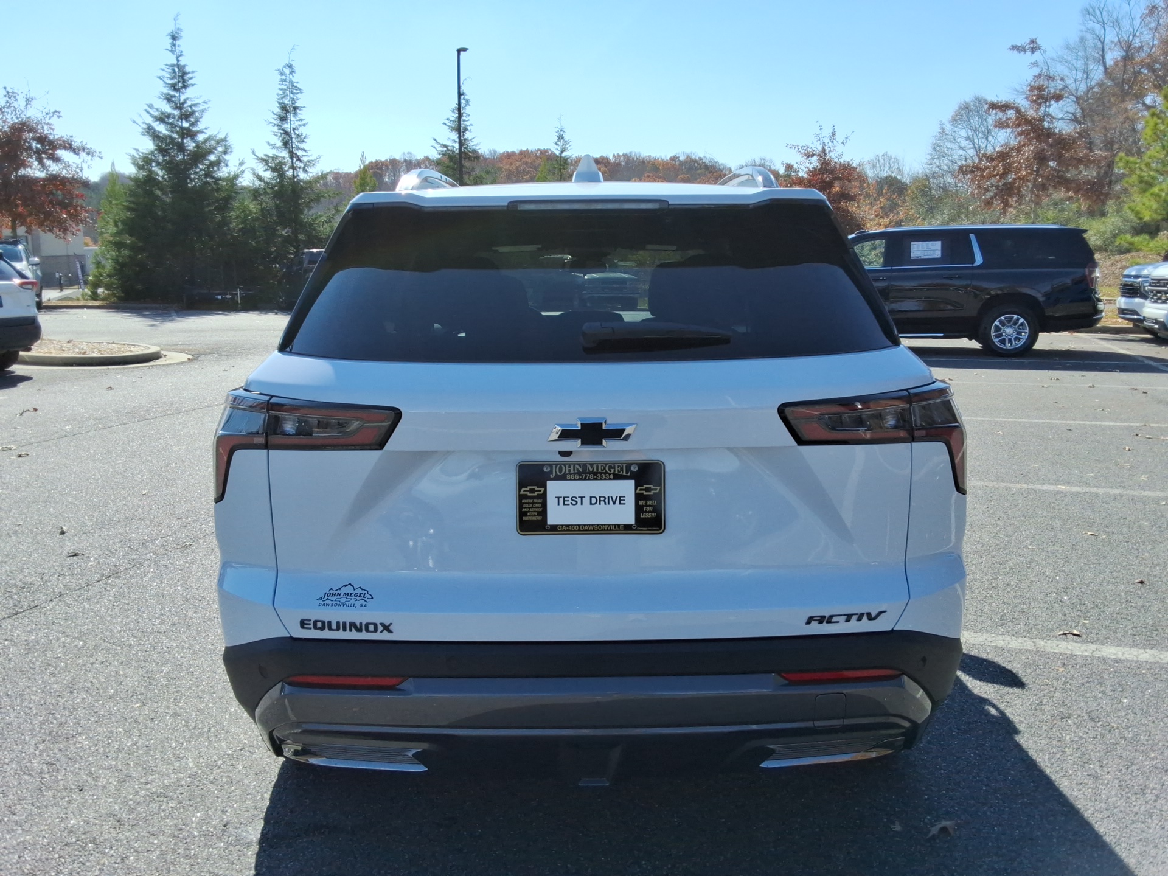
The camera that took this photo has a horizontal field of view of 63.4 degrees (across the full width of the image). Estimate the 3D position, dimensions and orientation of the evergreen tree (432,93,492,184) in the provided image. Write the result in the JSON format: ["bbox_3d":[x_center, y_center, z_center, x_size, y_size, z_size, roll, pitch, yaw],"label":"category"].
[{"bbox_3d":[-5.055,-10.004,38.813,3.000,8.198,3.000,0,11,0],"label":"evergreen tree"}]

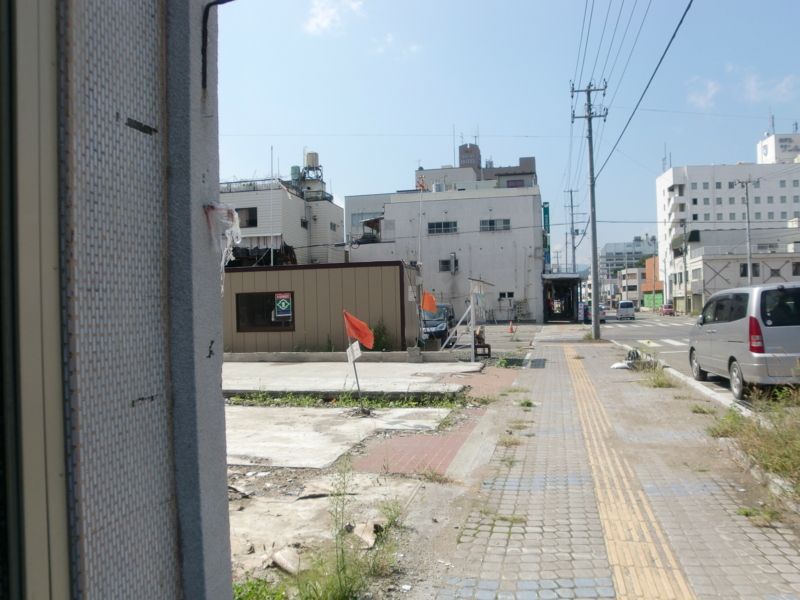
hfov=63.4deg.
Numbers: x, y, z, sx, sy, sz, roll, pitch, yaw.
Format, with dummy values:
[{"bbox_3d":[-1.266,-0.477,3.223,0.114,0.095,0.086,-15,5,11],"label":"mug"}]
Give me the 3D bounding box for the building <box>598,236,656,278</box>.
[{"bbox_3d":[119.390,-19.875,342.956,33.000,26.000,18.000,-1,-1,6],"label":"building"}]

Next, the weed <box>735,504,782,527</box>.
[{"bbox_3d":[2.439,1.459,4.401,0.280,0.080,0.190,-2,-1,14],"label":"weed"}]

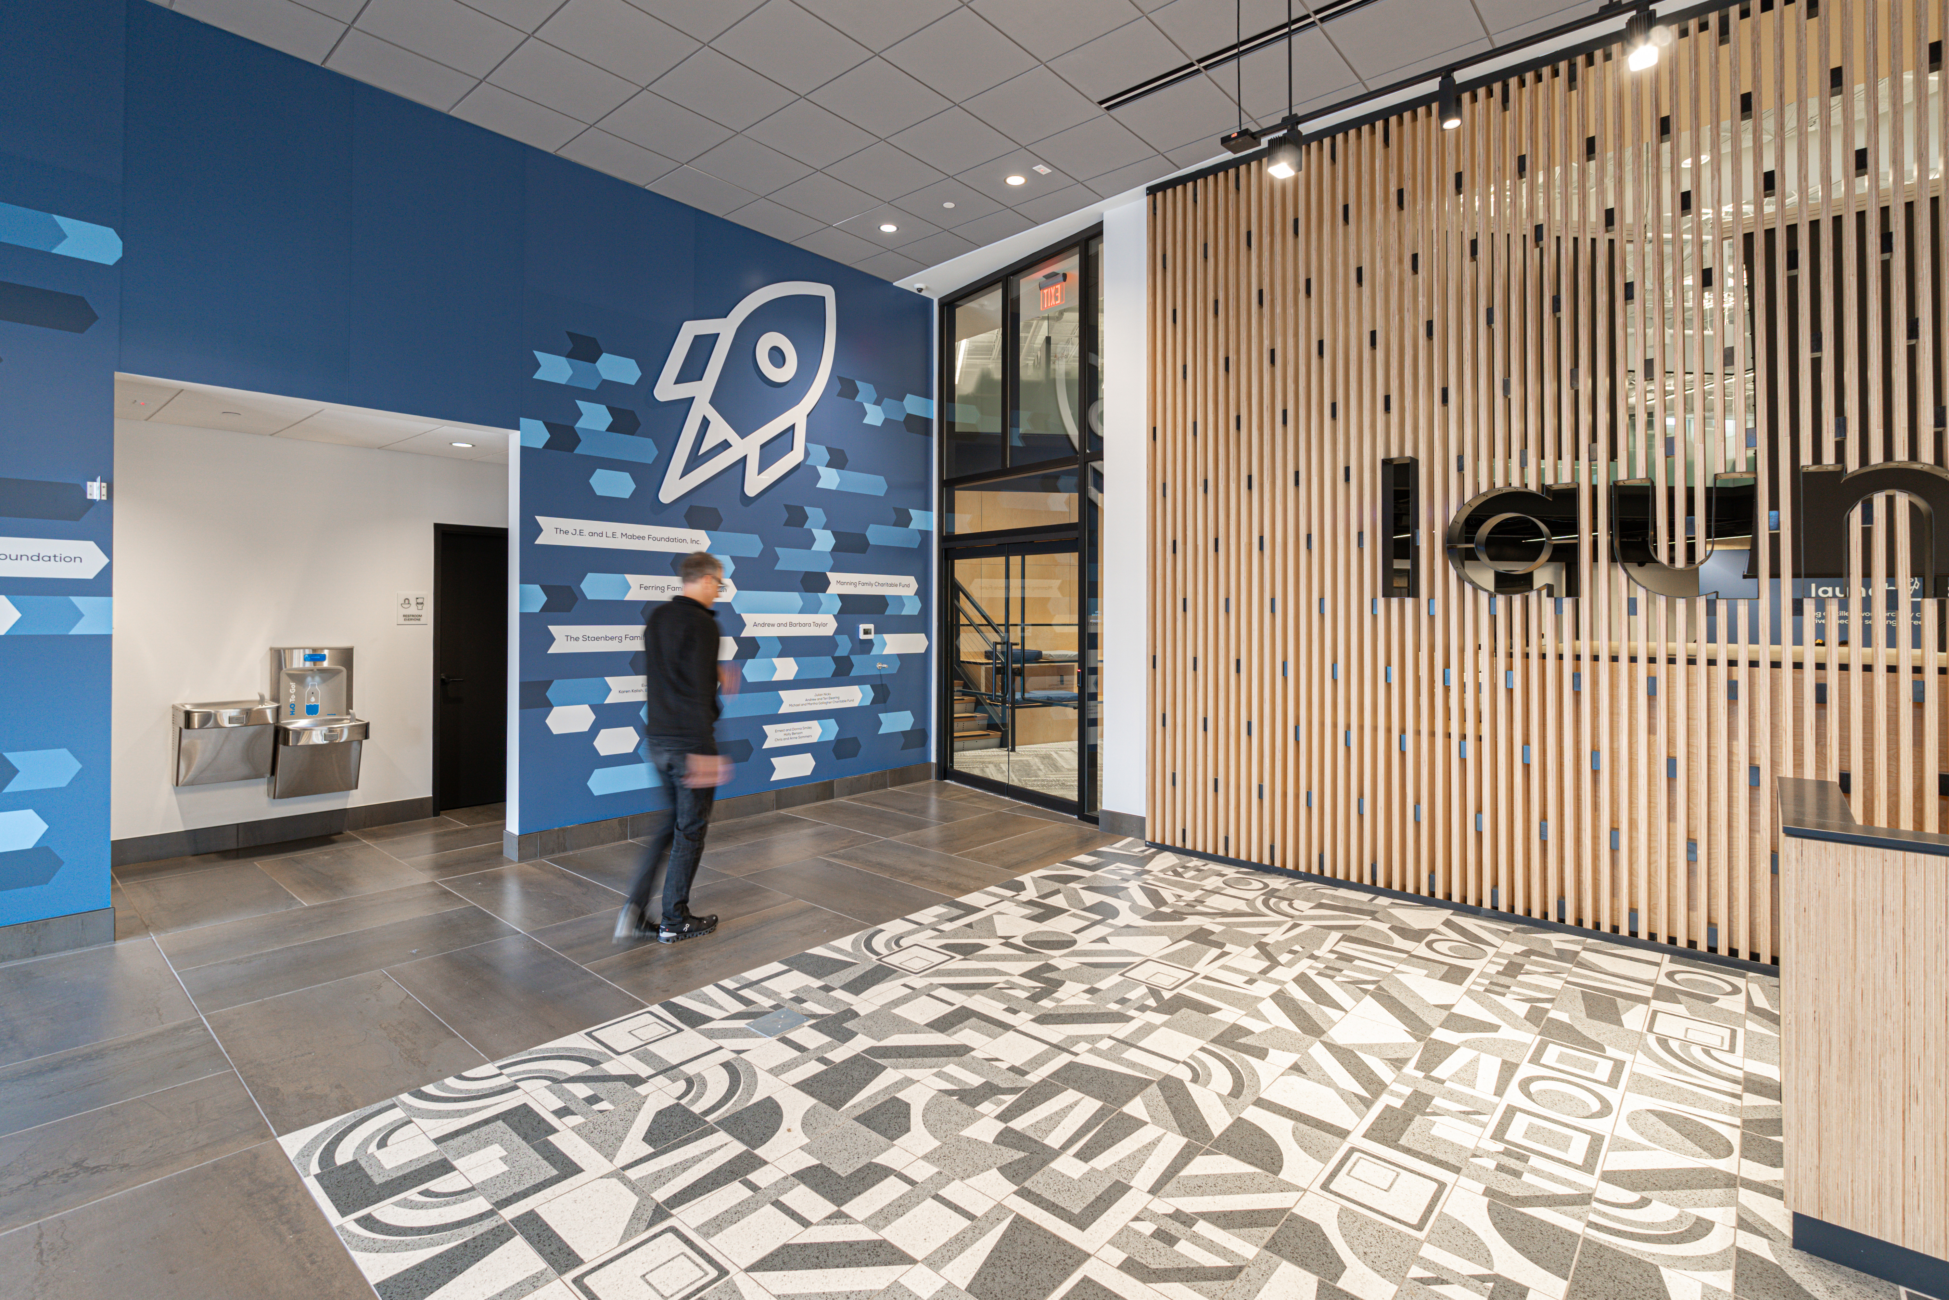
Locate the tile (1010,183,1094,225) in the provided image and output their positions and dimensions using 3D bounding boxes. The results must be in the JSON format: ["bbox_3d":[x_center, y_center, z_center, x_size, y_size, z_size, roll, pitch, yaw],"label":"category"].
[{"bbox_3d":[0.598,-3.171,6.161,0.610,0.020,0.372,4,5,41],"label":"tile"}]

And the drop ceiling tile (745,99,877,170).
[{"bbox_3d":[-0.985,-3.123,5.264,0.603,0.020,0.603,4,5,41],"label":"drop ceiling tile"}]

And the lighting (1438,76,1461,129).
[{"bbox_3d":[1.702,-1.957,3.100,0.062,0.165,0.062,4,5,41],"label":"lighting"}]

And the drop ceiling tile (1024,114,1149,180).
[{"bbox_3d":[0.736,-3.114,5.394,0.603,0.020,0.603,4,5,41],"label":"drop ceiling tile"}]

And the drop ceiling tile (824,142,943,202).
[{"bbox_3d":[-0.586,-3.159,5.738,0.605,0.020,0.605,4,5,41],"label":"drop ceiling tile"}]

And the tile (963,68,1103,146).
[{"bbox_3d":[0.334,-3.089,4.939,0.605,0.020,0.605,4,5,41],"label":"tile"}]

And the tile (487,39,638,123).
[{"bbox_3d":[-2.245,-3.098,4.738,0.603,0.020,0.603,4,5,41],"label":"tile"}]

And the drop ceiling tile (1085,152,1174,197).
[{"bbox_3d":[1.029,-3.135,5.731,0.603,0.020,0.277,4,5,41],"label":"drop ceiling tile"}]

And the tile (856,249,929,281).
[{"bbox_3d":[-0.709,-3.272,7.384,0.537,0.020,0.506,4,5,41],"label":"tile"}]

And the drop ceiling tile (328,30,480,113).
[{"bbox_3d":[-3.071,-3.115,4.668,0.513,0.020,0.610,4,5,41],"label":"drop ceiling tile"}]

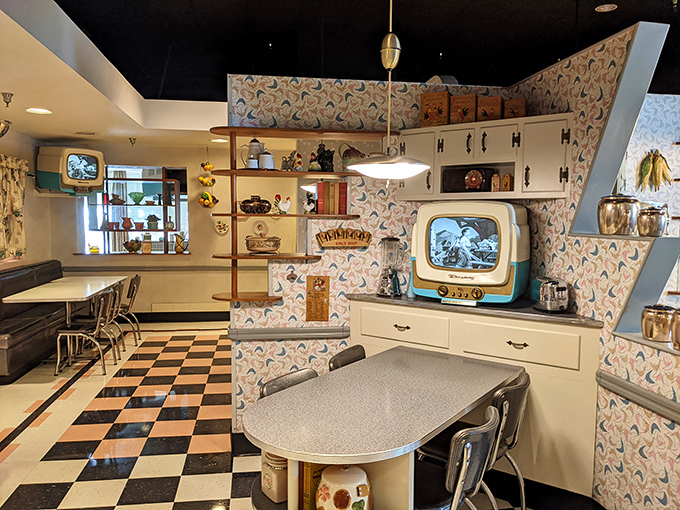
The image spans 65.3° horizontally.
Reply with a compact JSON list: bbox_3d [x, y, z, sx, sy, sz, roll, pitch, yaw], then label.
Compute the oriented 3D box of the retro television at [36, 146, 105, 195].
[{"bbox_3d":[-3.598,-1.133,7.117,0.510,0.560,0.625,8,7,32],"label":"retro television"}]

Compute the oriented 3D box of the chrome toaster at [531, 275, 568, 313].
[{"bbox_3d":[1.179,0.224,3.026,0.160,0.185,0.225,0,4,-9],"label":"chrome toaster"}]

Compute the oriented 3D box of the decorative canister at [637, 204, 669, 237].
[{"bbox_3d":[1.432,-0.151,2.435,0.115,0.132,0.115,0,4,-9],"label":"decorative canister"}]

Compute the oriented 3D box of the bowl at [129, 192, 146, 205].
[{"bbox_3d":[-2.975,-0.831,7.779,0.245,0.187,0.230,0,4,-9],"label":"bowl"}]

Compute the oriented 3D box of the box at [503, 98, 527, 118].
[{"bbox_3d":[1.040,-0.850,3.149,0.133,0.128,0.133,3,4,23],"label":"box"}]

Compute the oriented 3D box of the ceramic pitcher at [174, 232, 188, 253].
[{"bbox_3d":[-2.380,-0.160,7.968,0.208,0.287,0.135,0,4,-9],"label":"ceramic pitcher"}]

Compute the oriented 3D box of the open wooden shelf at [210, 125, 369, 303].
[{"bbox_3d":[-0.267,-0.258,3.494,1.126,1.090,0.300,0,4,-9],"label":"open wooden shelf"}]

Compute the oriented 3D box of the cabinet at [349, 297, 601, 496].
[{"bbox_3d":[0.860,0.784,3.430,1.530,0.990,0.650,3,5,32],"label":"cabinet"}]

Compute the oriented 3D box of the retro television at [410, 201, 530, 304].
[{"bbox_3d":[0.818,-0.031,3.322,0.650,0.610,0.400,3,5,32],"label":"retro television"}]

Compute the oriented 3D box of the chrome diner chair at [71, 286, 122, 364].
[{"bbox_3d":[-2.727,0.726,5.999,0.530,0.830,0.420,0,4,-13],"label":"chrome diner chair"}]

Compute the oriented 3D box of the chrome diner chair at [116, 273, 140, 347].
[{"bbox_3d":[-2.784,0.683,6.616,0.530,0.830,0.420,0,4,-12],"label":"chrome diner chair"}]

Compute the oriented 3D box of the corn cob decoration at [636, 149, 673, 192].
[{"bbox_3d":[2.262,-0.608,3.830,0.245,0.305,0.100,1,4,-8],"label":"corn cob decoration"}]

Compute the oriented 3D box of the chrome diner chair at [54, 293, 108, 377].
[{"bbox_3d":[-2.607,0.766,5.432,0.530,0.830,0.420,0,4,-6],"label":"chrome diner chair"}]

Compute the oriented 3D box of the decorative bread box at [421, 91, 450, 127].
[{"bbox_3d":[0.641,-0.929,3.446,0.188,0.216,0.125,3,5,36],"label":"decorative bread box"}]

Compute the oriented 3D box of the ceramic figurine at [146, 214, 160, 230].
[{"bbox_3d":[-2.712,-0.477,7.727,0.202,0.225,0.170,0,4,-9],"label":"ceramic figurine"}]

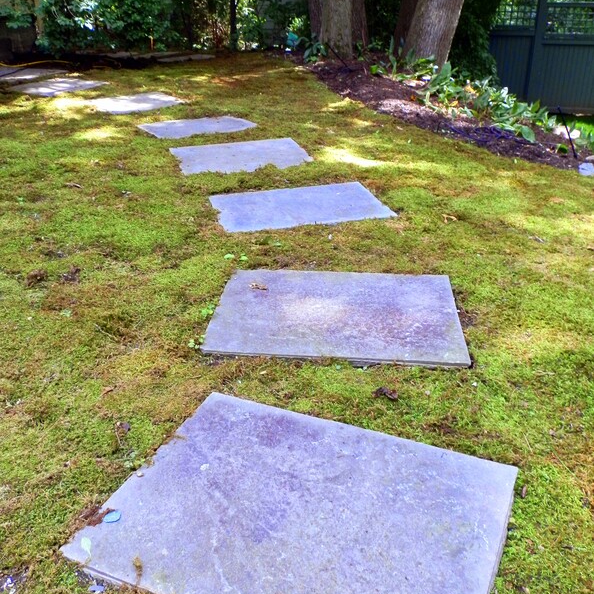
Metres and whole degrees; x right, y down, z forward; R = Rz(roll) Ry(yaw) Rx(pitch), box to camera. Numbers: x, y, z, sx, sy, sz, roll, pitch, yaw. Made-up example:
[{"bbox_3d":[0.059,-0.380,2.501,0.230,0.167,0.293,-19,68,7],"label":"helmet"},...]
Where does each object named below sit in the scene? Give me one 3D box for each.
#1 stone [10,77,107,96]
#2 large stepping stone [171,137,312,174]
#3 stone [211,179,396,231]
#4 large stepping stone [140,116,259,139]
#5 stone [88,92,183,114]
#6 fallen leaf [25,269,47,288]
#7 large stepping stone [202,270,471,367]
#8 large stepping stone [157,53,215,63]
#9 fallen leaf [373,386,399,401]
[{"bbox_3d":[-2.119,-1.844,5.668,0.595,0.033,0.612,15,31,30],"label":"stone"},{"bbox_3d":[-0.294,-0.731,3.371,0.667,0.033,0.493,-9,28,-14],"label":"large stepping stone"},{"bbox_3d":[0.008,-0.360,2.624,0.667,0.033,0.476,-8,28,-12],"label":"stone"},{"bbox_3d":[-0.628,-1.063,4.046,0.637,0.033,0.455,-17,31,-28],"label":"large stepping stone"},{"bbox_3d":[-1.242,-1.476,4.895,0.595,0.033,0.552,-20,32,-32],"label":"stone"},{"bbox_3d":[-0.822,-0.058,2.015,0.057,0.033,0.052,-2,27,0],"label":"fallen leaf"},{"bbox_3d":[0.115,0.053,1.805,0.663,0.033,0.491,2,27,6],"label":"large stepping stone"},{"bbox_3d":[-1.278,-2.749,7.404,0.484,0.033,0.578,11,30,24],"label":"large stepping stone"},{"bbox_3d":[0.198,0.216,1.432,0.058,0.020,0.036,-2,27,0],"label":"fallen leaf"}]

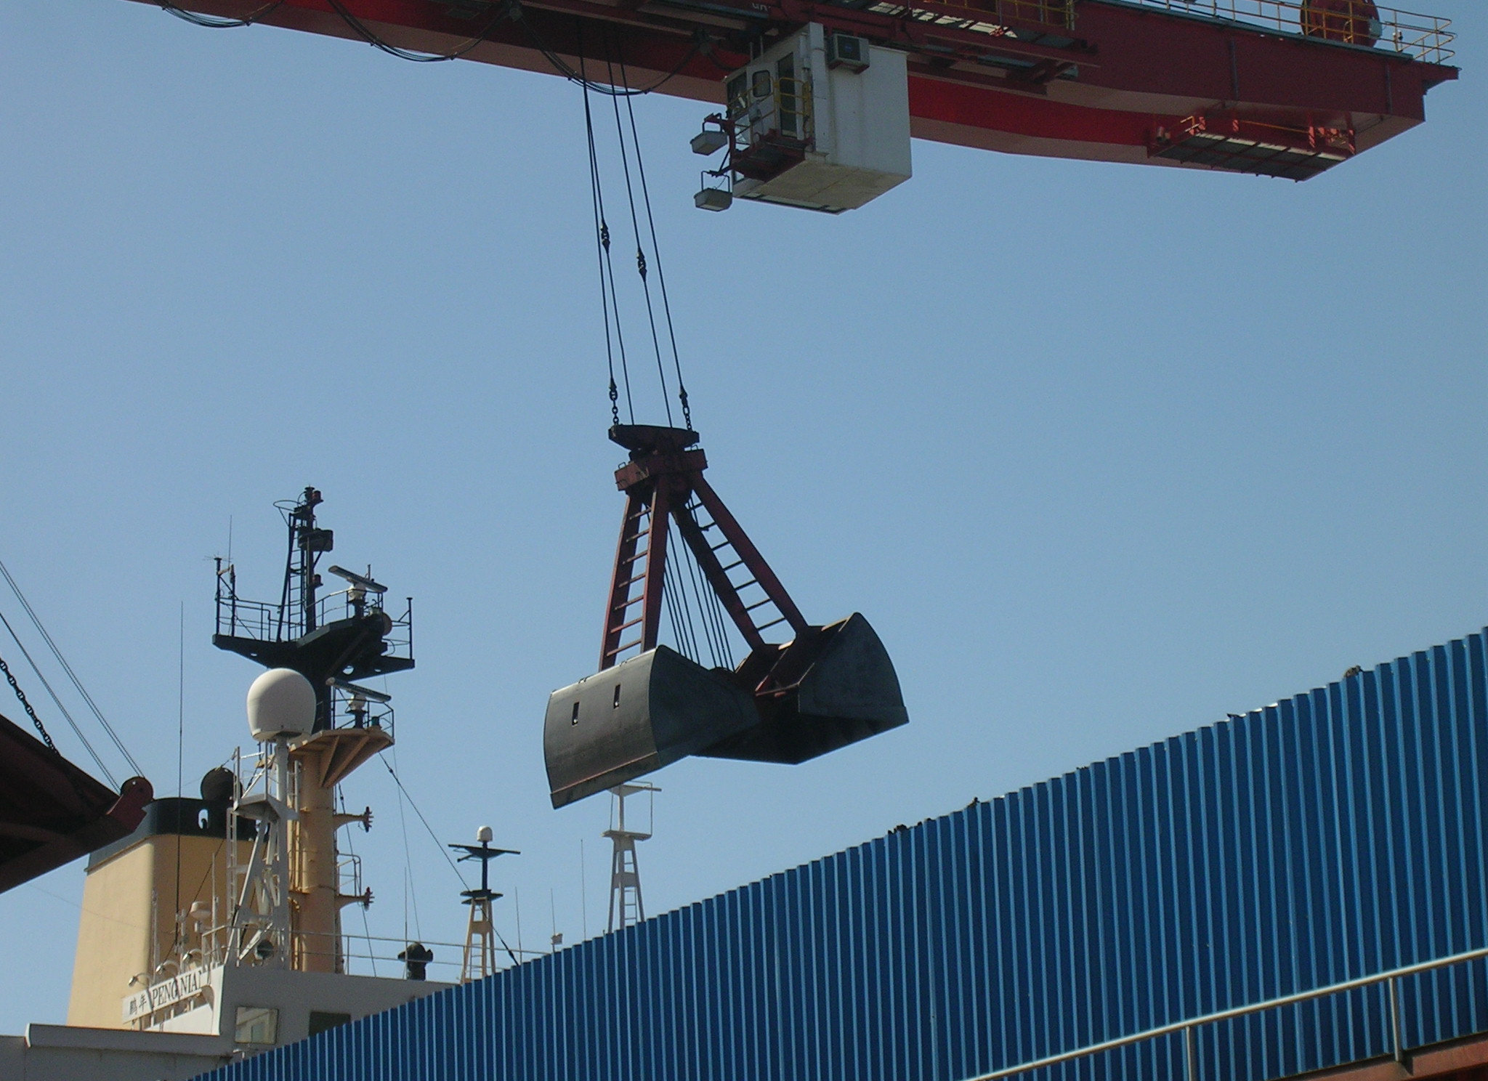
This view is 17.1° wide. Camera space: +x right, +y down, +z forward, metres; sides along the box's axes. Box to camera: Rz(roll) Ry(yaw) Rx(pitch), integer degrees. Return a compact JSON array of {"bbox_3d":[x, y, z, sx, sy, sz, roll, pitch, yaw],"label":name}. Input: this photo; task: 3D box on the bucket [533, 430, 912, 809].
[{"bbox_3d":[-1.074,1.071,98.438,5.880,7.056,4.410,-9,-8,-32],"label":"bucket"}]

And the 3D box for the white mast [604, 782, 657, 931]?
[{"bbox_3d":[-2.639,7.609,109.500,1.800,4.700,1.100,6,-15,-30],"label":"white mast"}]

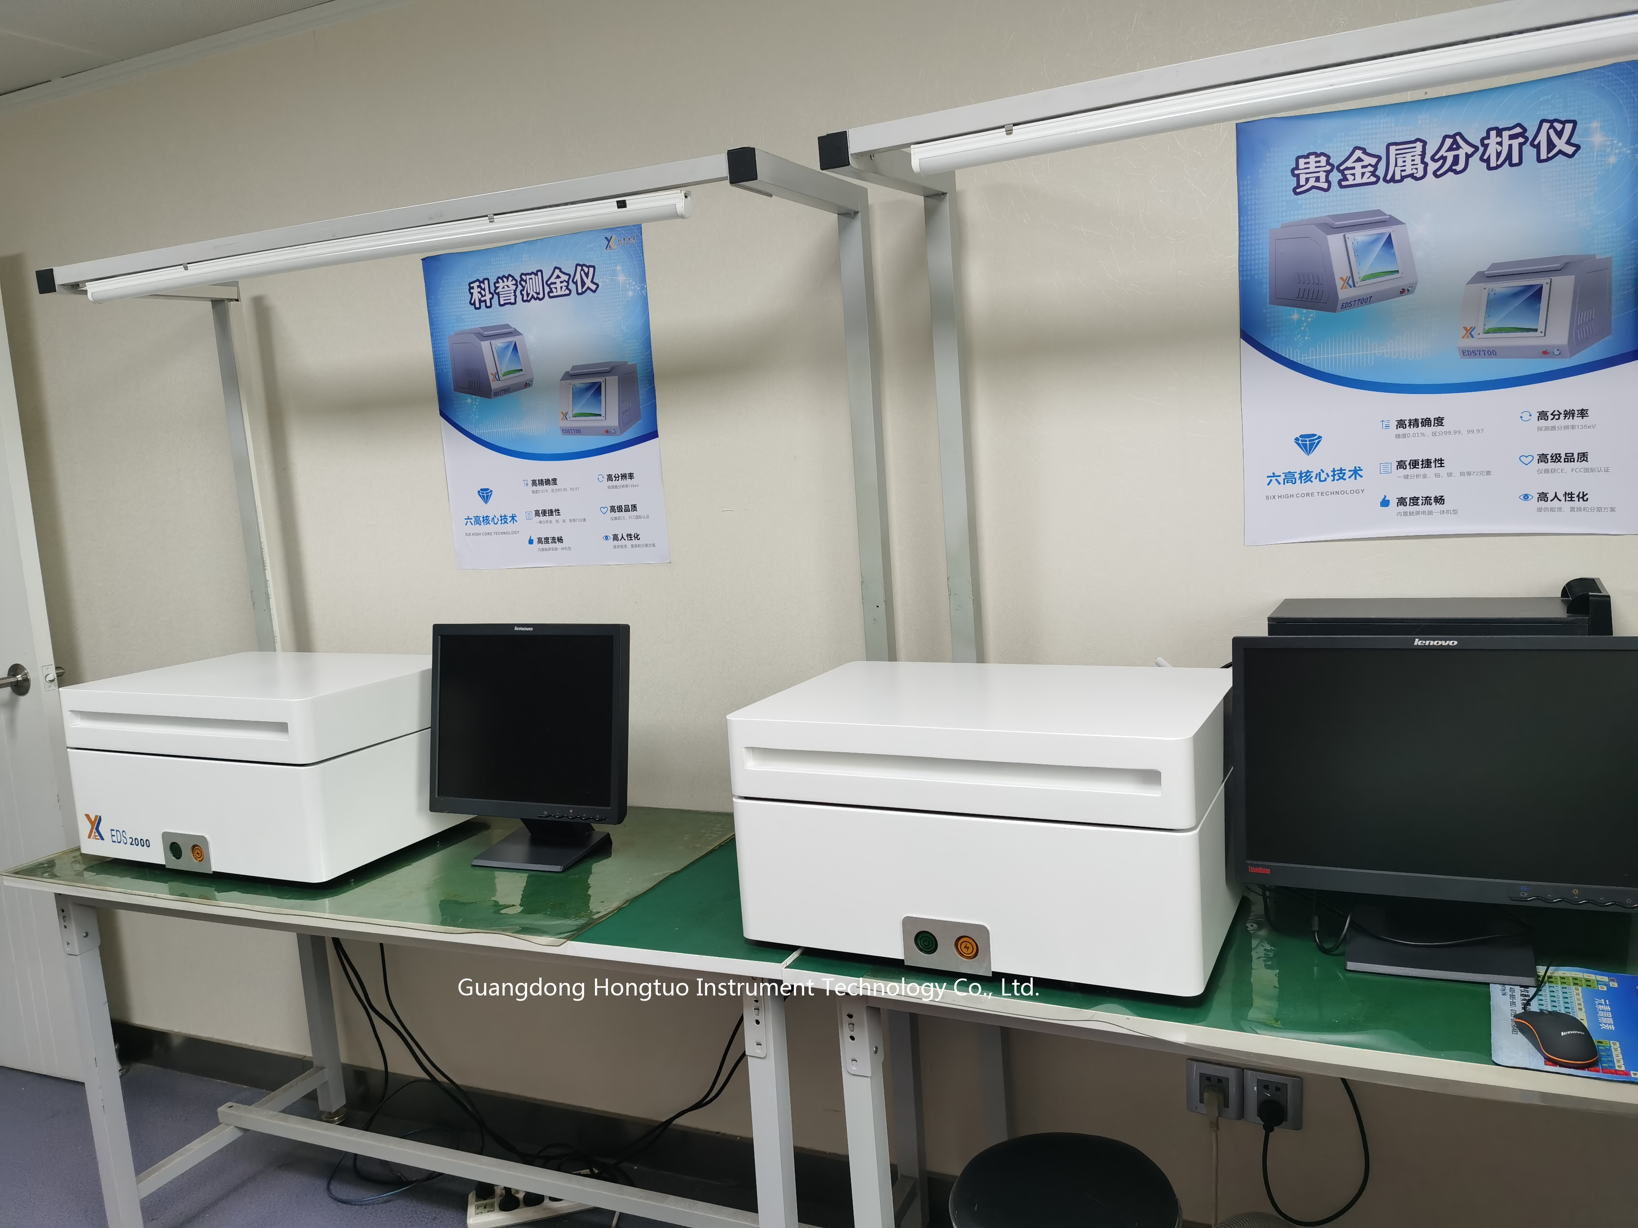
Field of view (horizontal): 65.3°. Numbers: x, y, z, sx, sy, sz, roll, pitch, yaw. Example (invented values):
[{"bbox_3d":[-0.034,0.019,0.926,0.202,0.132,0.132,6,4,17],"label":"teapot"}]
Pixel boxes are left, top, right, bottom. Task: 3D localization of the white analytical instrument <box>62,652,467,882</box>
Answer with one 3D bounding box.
[{"bbox_3d":[-0.975,0.258,2.290,0.592,0.311,0.365,0,10,26],"label":"white analytical instrument"}]

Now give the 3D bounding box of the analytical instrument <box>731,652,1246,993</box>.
[{"bbox_3d":[0.240,0.259,1.716,0.588,0.309,0.396,0,9,26],"label":"analytical instrument"}]

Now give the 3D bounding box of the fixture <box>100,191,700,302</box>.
[{"bbox_3d":[-0.726,-0.565,2.012,1.196,0.036,0.030,0,9,24],"label":"fixture"}]

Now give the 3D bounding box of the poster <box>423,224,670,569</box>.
[{"bbox_3d":[-0.510,-0.385,2.376,0.485,0.595,0.010,0,9,24],"label":"poster"}]

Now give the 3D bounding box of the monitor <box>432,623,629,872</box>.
[{"bbox_3d":[-0.470,0.208,2.124,0.368,0.389,0.172,0,9,22],"label":"monitor"}]

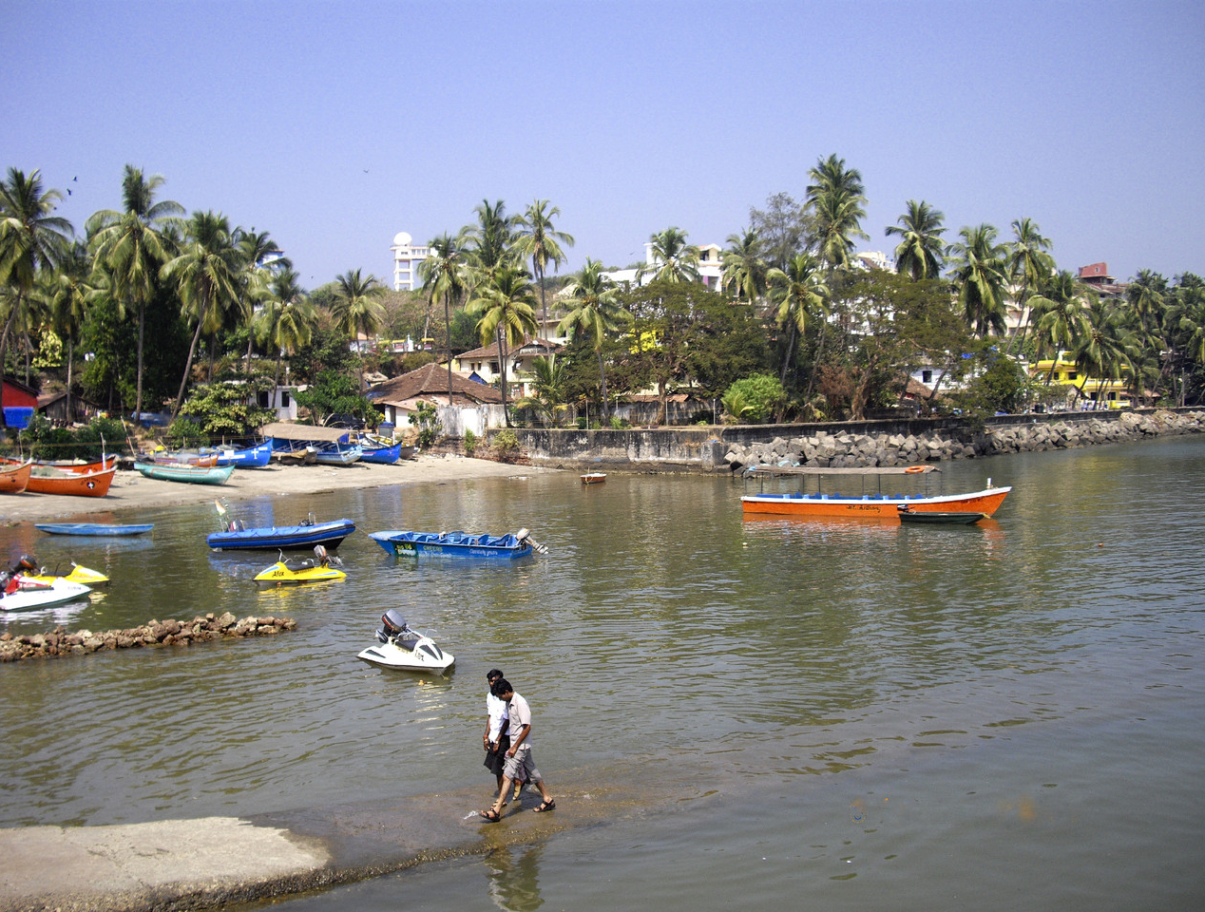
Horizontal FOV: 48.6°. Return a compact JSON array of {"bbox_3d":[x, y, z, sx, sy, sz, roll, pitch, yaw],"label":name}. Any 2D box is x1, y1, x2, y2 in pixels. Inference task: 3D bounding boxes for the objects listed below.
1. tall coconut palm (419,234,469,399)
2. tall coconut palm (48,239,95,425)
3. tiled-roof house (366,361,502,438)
[{"bbox_3d":[-10.577,-8.656,90.677,3.900,12.990,3.900,0,3,-7],"label":"tall coconut palm"},{"bbox_3d":[-37.371,-8.796,93.666,4.400,12.650,4.400,0,3,0],"label":"tall coconut palm"},{"bbox_3d":[-11.856,-4.429,95.899,10.200,4.600,8.500,0,3,-7],"label":"tiled-roof house"}]

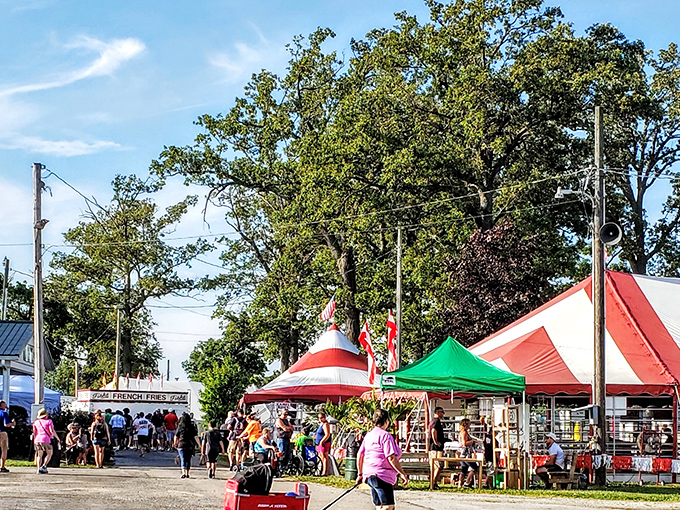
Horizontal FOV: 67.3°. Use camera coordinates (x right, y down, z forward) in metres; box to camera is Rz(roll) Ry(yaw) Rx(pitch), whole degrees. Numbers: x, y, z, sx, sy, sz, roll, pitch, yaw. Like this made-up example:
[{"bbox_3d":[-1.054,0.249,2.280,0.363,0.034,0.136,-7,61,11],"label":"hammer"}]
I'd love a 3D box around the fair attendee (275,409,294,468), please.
[{"bbox_3d":[-1.456,4.907,13.400,0.430,1.740,0.530,-7,-12,36],"label":"fair attendee"}]

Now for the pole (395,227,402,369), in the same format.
[{"bbox_3d":[2.520,3.597,22.000,0.220,9.600,0.220,0,-9,0],"label":"pole"}]

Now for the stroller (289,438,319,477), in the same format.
[{"bbox_3d":[-0.911,5.274,13.300,0.680,0.970,0.950,5,-11,-30],"label":"stroller"}]

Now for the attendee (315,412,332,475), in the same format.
[{"bbox_3d":[-0.430,4.935,13.300,0.400,1.640,0.460,3,-10,-21],"label":"attendee"}]

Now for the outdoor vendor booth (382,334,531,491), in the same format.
[{"bbox_3d":[2.692,3.708,12.500,3.000,3.200,3.000,-2,-9,11],"label":"outdoor vendor booth"}]

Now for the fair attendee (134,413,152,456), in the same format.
[{"bbox_3d":[-7.541,6.889,19.600,0.600,1.730,0.500,2,-10,-14],"label":"fair attendee"}]

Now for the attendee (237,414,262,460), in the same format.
[{"bbox_3d":[-2.516,5.144,14.200,0.680,1.560,0.550,2,-10,-14],"label":"attendee"}]

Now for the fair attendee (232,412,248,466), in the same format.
[{"bbox_3d":[-2.918,5.383,14.900,0.550,1.740,0.500,3,-10,-20],"label":"fair attendee"}]

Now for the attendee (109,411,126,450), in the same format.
[{"bbox_3d":[-9.759,7.676,22.400,0.600,1.710,0.420,2,-10,-12],"label":"attendee"}]

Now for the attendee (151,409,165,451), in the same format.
[{"bbox_3d":[-7.862,7.530,22.000,0.560,1.750,0.380,1,-9,-9],"label":"attendee"}]

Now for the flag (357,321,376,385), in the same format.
[{"bbox_3d":[0.752,2.768,14.500,0.500,1.750,0.250,-2,-10,11],"label":"flag"}]

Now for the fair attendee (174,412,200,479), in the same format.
[{"bbox_3d":[-3.852,4.812,12.900,0.560,1.660,0.420,3,-9,-17],"label":"fair attendee"}]

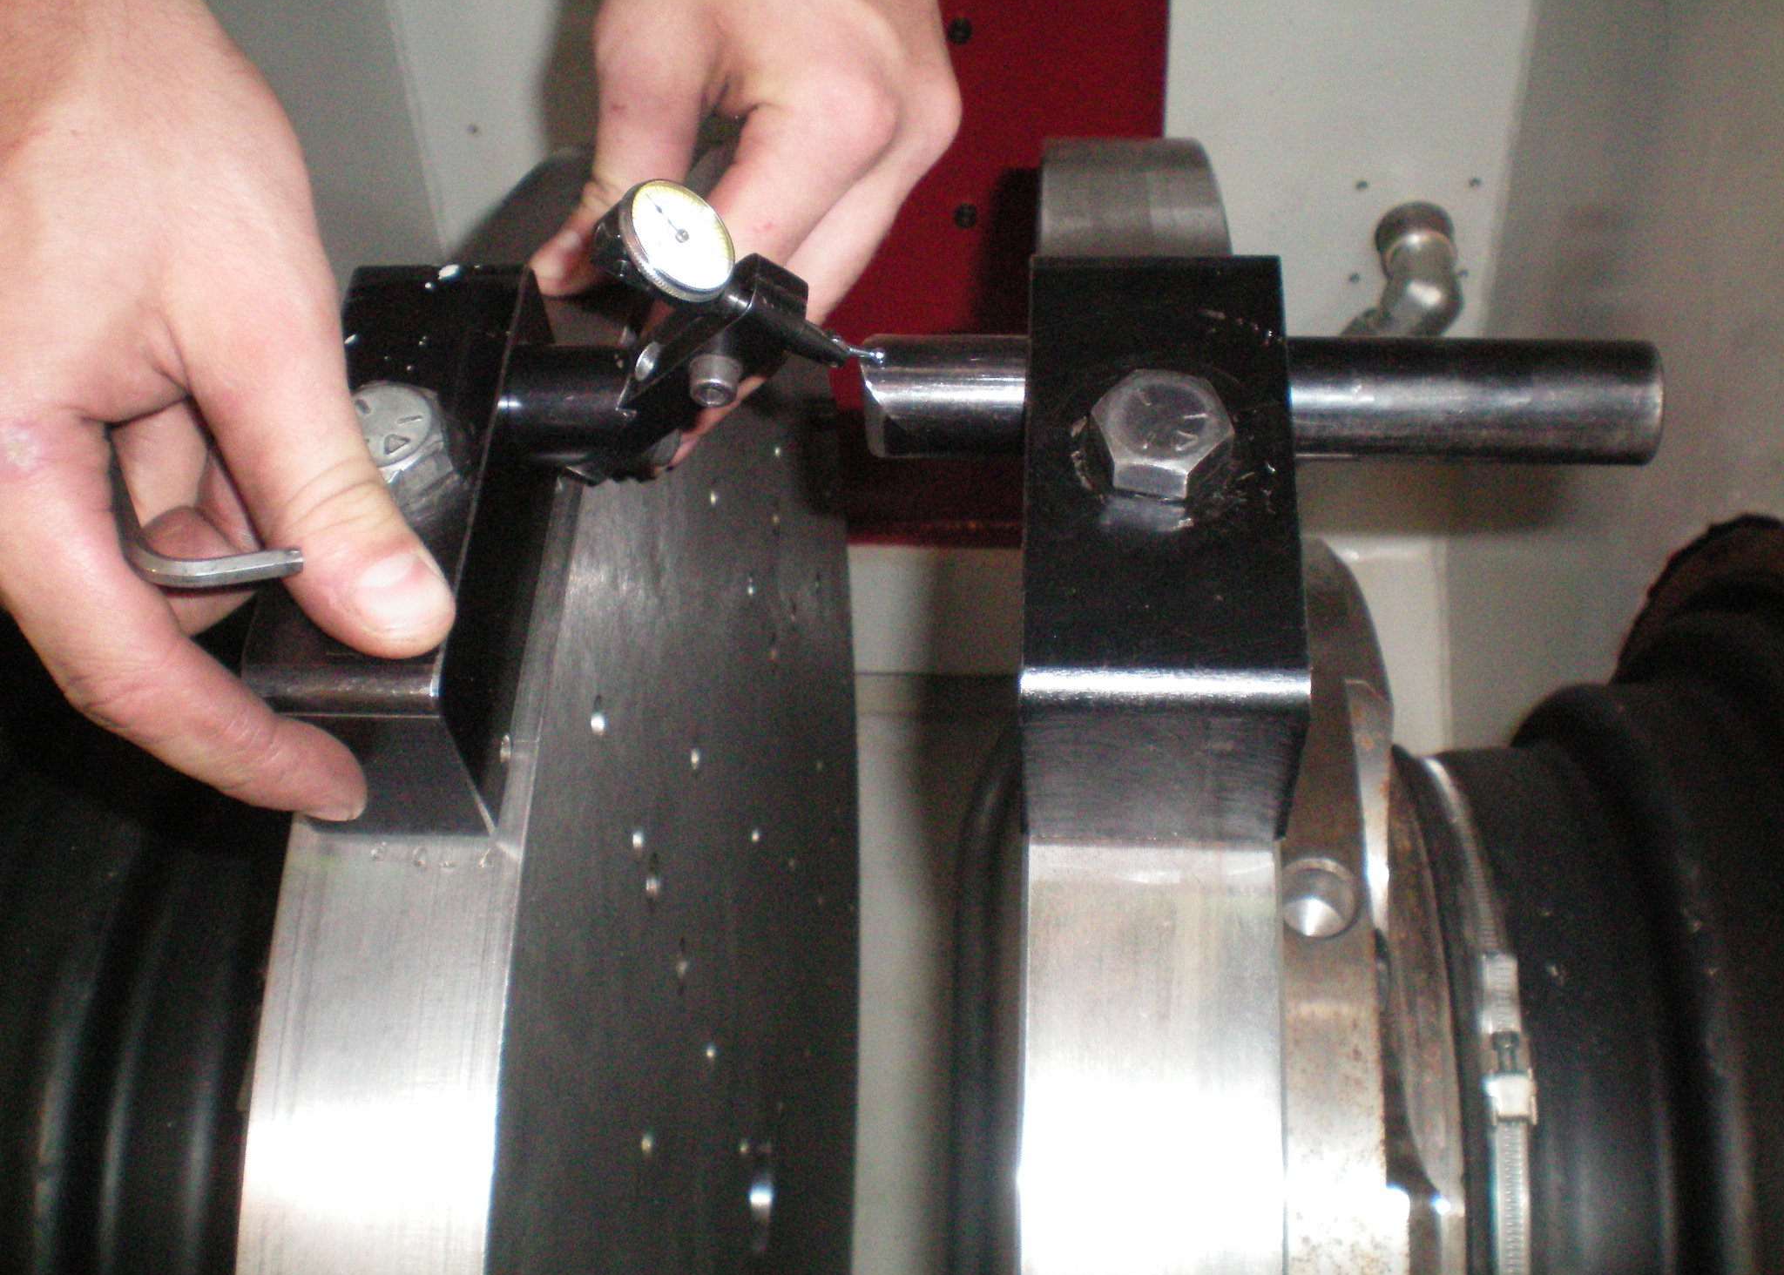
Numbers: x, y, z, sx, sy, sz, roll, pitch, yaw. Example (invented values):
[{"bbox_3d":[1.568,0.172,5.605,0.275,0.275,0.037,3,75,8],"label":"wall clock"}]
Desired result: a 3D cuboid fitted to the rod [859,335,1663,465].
[{"bbox_3d":[0.074,-0.050,0.409,0.161,0.026,0.026,1,39,5],"label":"rod"}]

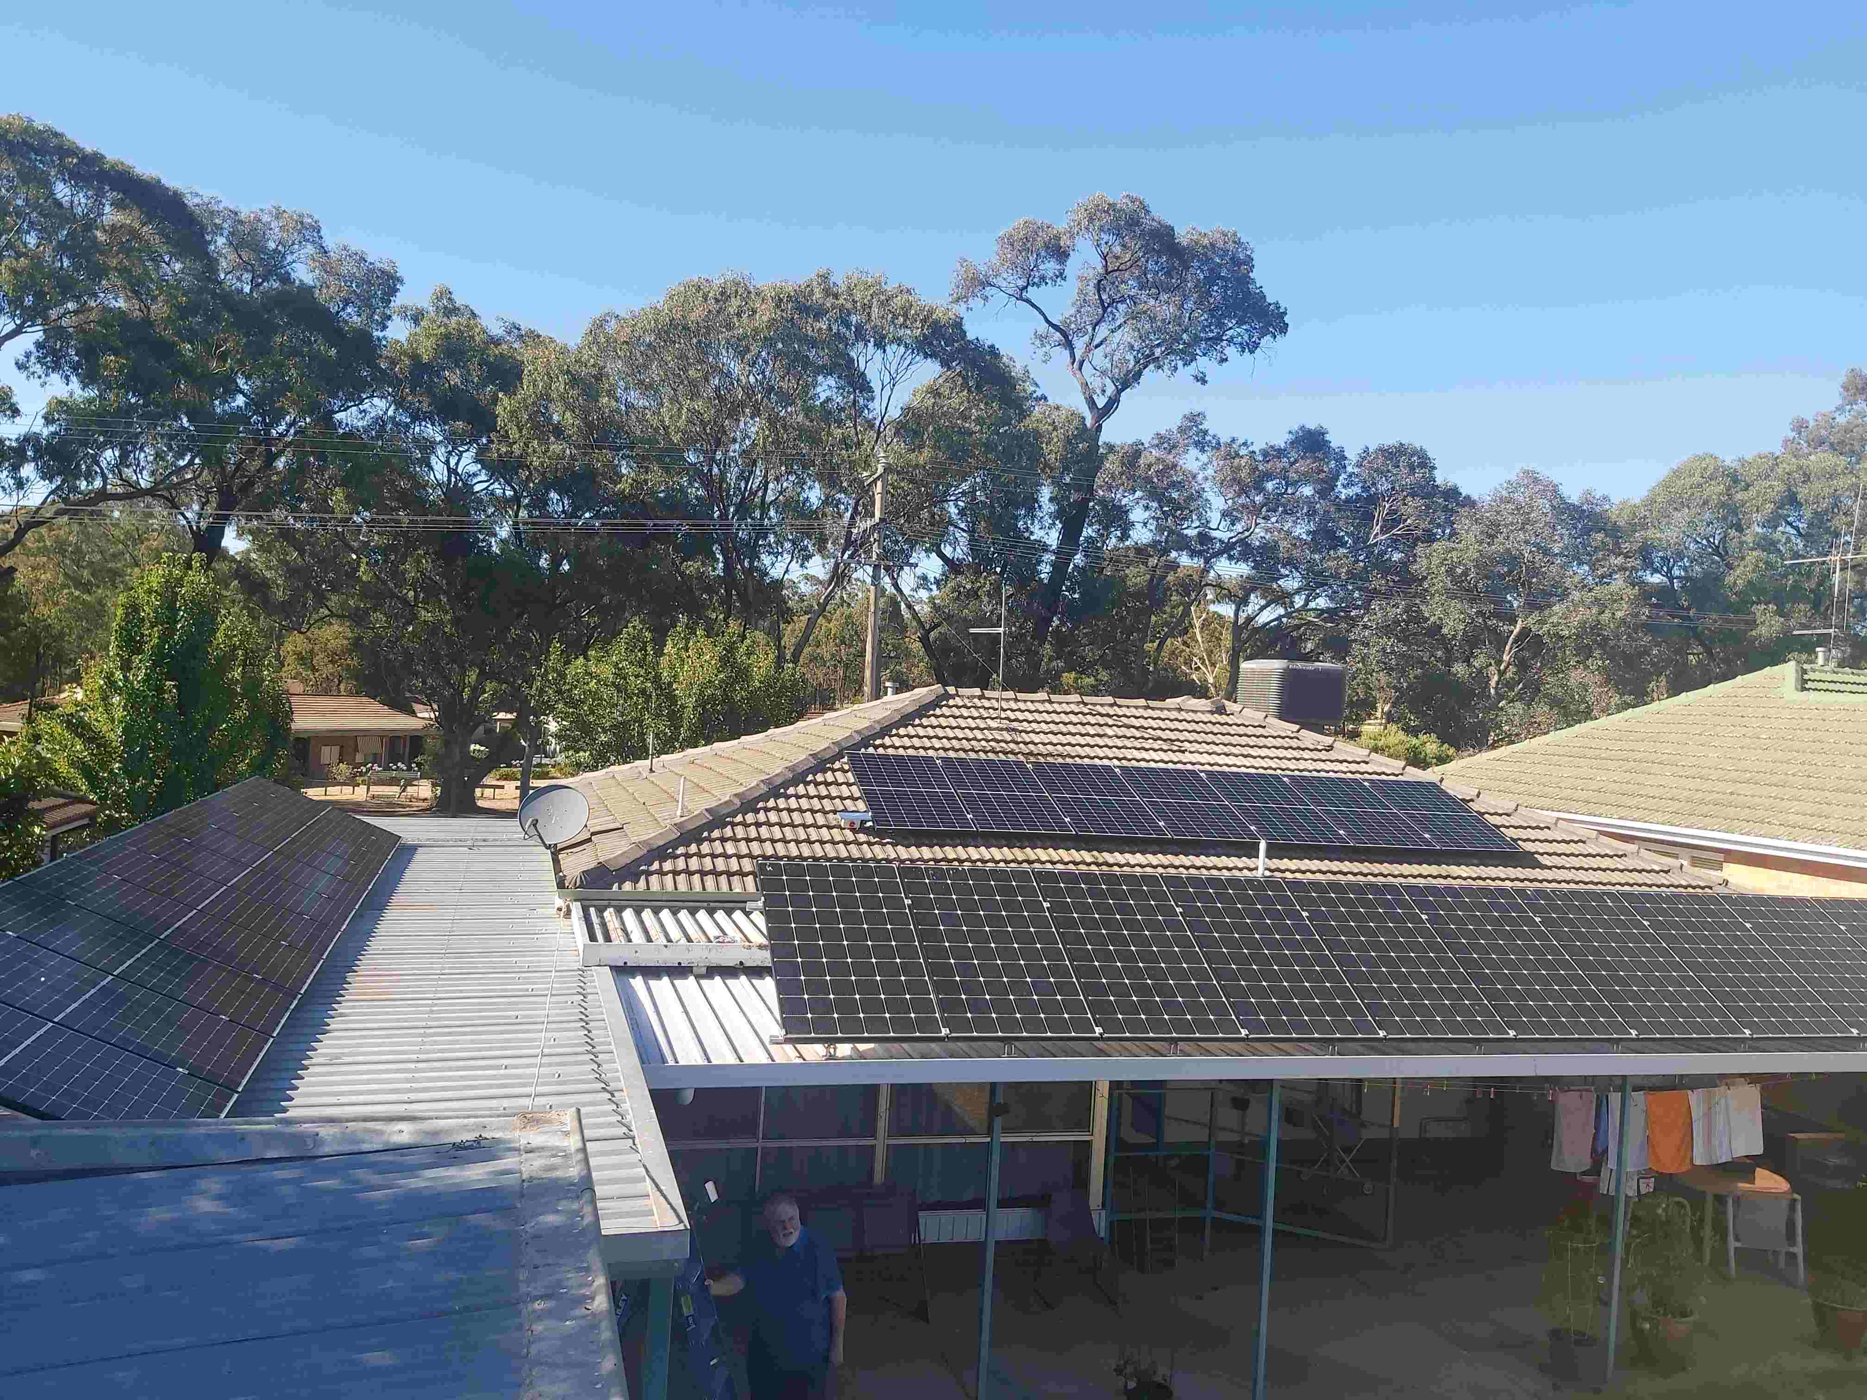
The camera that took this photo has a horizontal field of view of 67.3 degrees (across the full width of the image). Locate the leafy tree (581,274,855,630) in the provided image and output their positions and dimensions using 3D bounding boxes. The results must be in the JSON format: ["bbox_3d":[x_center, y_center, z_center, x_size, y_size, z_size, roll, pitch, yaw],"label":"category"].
[{"bbox_3d":[-8.242,-5.737,53.000,10.250,20.740,9.500,4,-1,-9],"label":"leafy tree"}]

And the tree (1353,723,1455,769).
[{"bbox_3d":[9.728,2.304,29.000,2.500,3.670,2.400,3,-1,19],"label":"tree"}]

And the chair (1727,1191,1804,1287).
[{"bbox_3d":[7.051,4.499,11.961,0.560,0.780,0.550,3,-1,9],"label":"chair"}]

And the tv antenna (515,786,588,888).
[{"bbox_3d":[-3.149,1.122,11.600,0.620,0.840,0.550,3,-1,7],"label":"tv antenna"}]

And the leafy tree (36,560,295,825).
[{"bbox_3d":[-13.898,0.634,24.957,4.200,6.510,4.100,4,-1,-29],"label":"leafy tree"}]

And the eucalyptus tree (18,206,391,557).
[{"bbox_3d":[-22.165,-5.669,41.877,10.500,18.620,10.000,4,-1,-28],"label":"eucalyptus tree"}]

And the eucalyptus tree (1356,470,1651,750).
[{"bbox_3d":[20.205,-0.933,50.000,10.820,14.490,10.000,3,-1,22],"label":"eucalyptus tree"}]

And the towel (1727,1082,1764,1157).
[{"bbox_3d":[6.208,3.204,10.715,0.310,0.550,0.060,3,-1,-16],"label":"towel"}]

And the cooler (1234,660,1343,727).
[{"bbox_3d":[4.969,-0.071,19.497,1.100,0.980,1.100,3,-1,-16],"label":"cooler"}]

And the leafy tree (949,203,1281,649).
[{"bbox_3d":[6.631,-6.282,50.000,11.960,23.540,10.500,3,-1,8],"label":"leafy tree"}]

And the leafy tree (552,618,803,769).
[{"bbox_3d":[-6.389,1.244,35.000,6.260,6.590,5.000,4,-1,-10],"label":"leafy tree"}]

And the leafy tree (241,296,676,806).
[{"bbox_3d":[-16.151,-4.995,48.000,14.980,18.180,13.500,4,-1,-19],"label":"leafy tree"}]

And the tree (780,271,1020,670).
[{"bbox_3d":[-1.604,-4.633,45.875,7.800,18.950,7.800,3,-1,-2],"label":"tree"}]

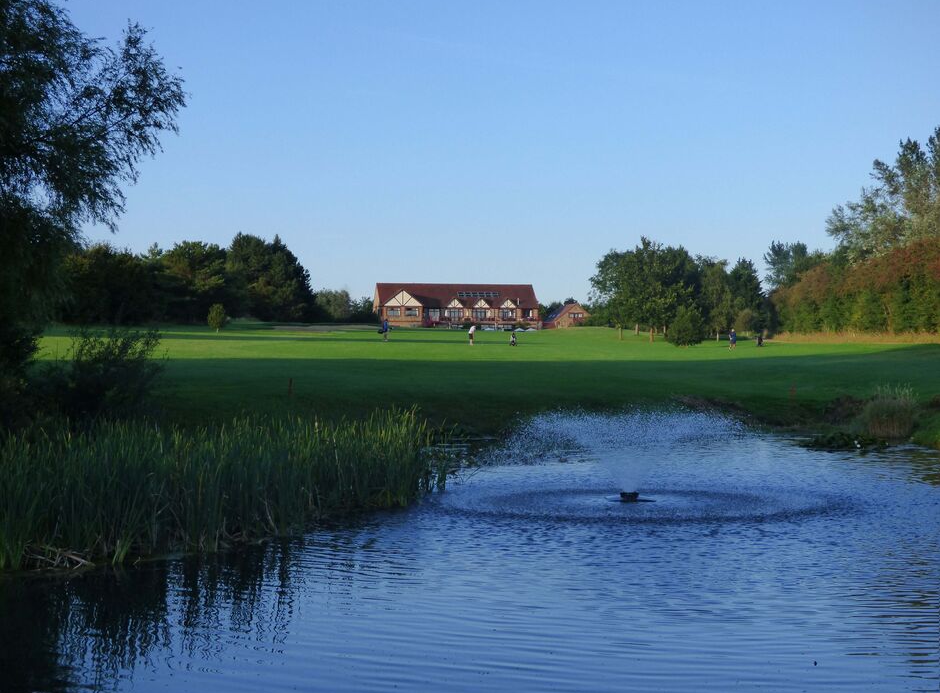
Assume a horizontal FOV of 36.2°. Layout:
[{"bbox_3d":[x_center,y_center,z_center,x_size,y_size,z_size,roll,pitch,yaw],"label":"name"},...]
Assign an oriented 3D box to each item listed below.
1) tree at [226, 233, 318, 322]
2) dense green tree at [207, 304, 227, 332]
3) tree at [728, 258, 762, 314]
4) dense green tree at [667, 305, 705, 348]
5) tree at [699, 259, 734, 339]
[{"bbox_3d":[-28.200,-9.760,205.000,13.530,12.960,12.500,0,0,0],"label":"tree"},{"bbox_3d":[-30.360,-3.320,172.000,2.510,3.410,2.500,0,0,0],"label":"dense green tree"},{"bbox_3d":[31.070,-5.460,162.000,4.390,8.890,4.800,0,0,0],"label":"tree"},{"bbox_3d":[19.170,-1.850,128.000,3.380,3.780,3.400,0,0,0],"label":"dense green tree"},{"bbox_3d":[25.300,-4.830,148.000,4.010,8.640,4.200,0,0,0],"label":"tree"}]

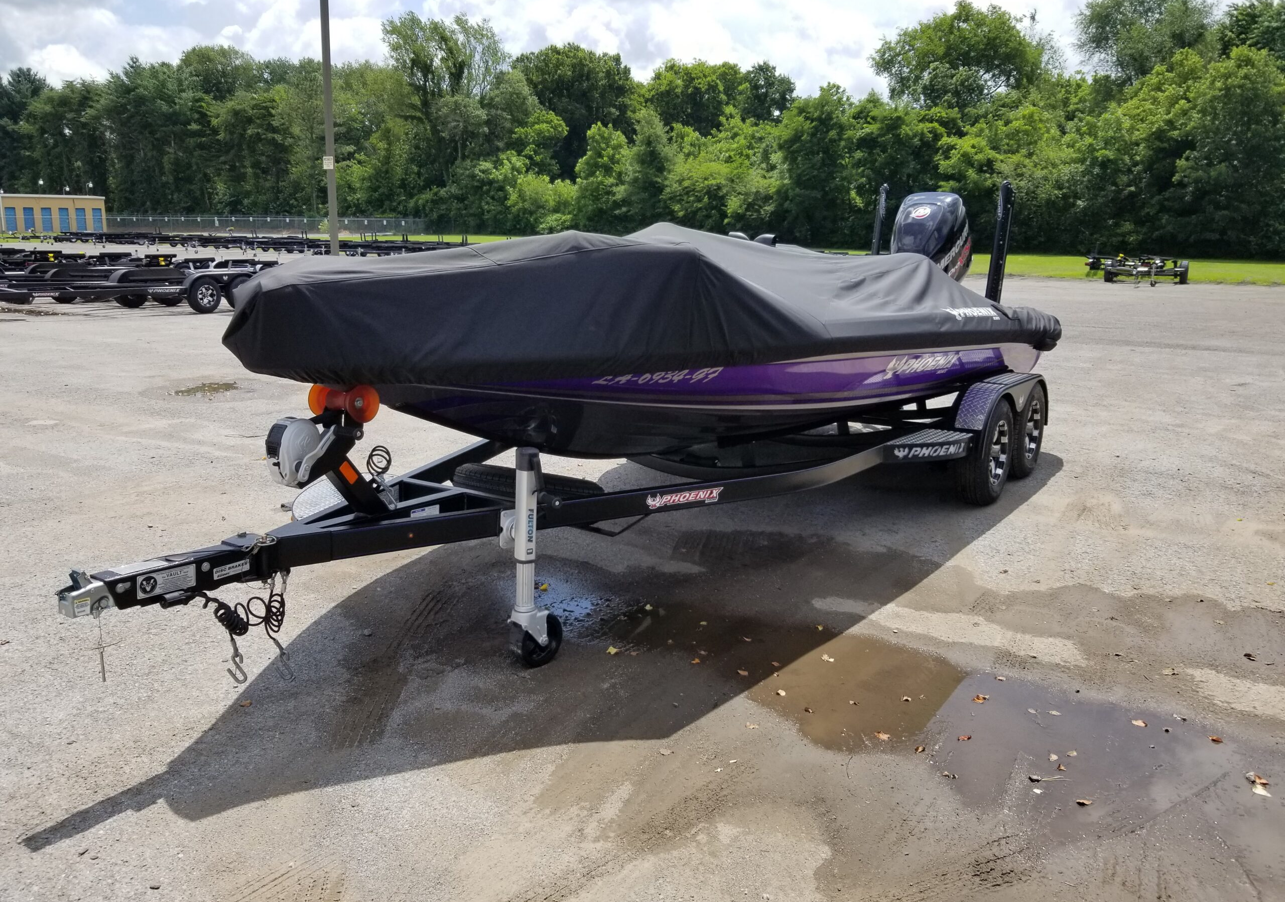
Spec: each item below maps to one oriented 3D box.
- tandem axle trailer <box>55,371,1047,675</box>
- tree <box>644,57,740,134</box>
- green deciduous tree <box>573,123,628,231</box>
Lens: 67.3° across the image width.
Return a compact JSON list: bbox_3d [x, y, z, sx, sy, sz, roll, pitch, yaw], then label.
[{"bbox_3d":[0.423,-0.127,5.454,2.460,1.120,7.020,10,15,33],"label":"tandem axle trailer"},{"bbox_3d":[4.553,-28.918,93.076,9.187,16.878,8.727,2,13,3],"label":"tree"},{"bbox_3d":[-3.413,-21.784,78.073,4.625,9.164,4.393,0,13,-3],"label":"green deciduous tree"}]

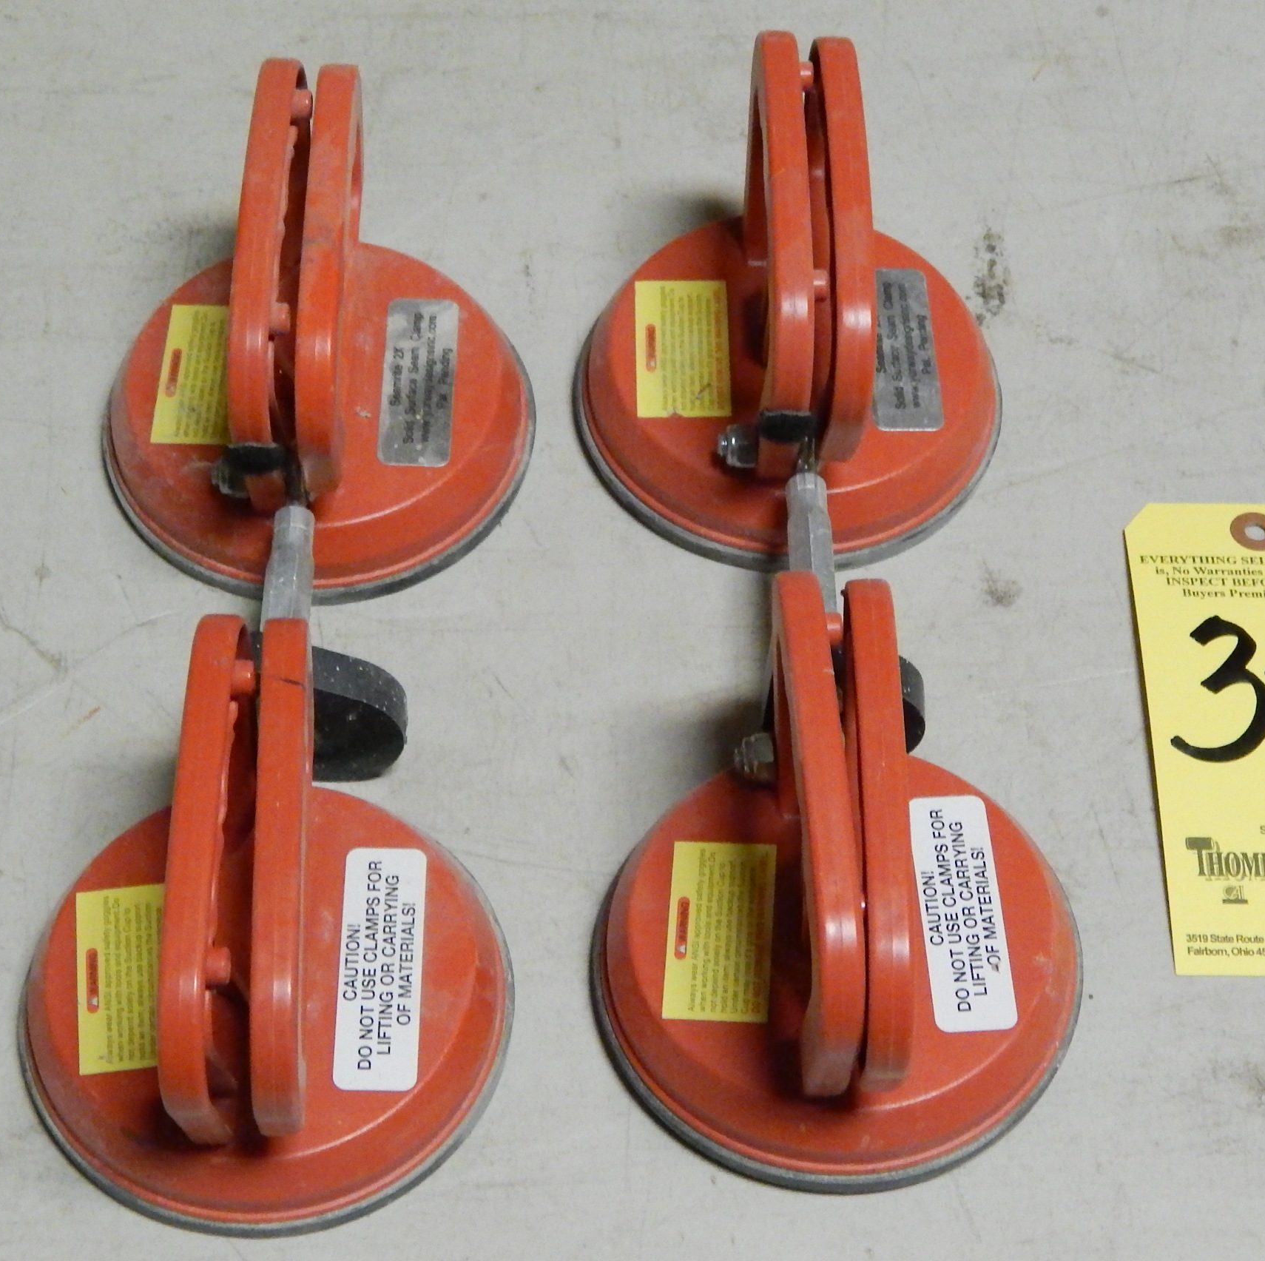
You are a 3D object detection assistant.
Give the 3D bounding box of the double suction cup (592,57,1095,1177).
[{"bbox_3d":[0.049,-0.019,0.763,0.123,0.102,0.308,-1,56,-2],"label":"double suction cup"}]

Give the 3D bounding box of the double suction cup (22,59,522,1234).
[{"bbox_3d":[-0.089,-0.010,0.754,0.123,0.102,0.307,1,56,-1],"label":"double suction cup"}]

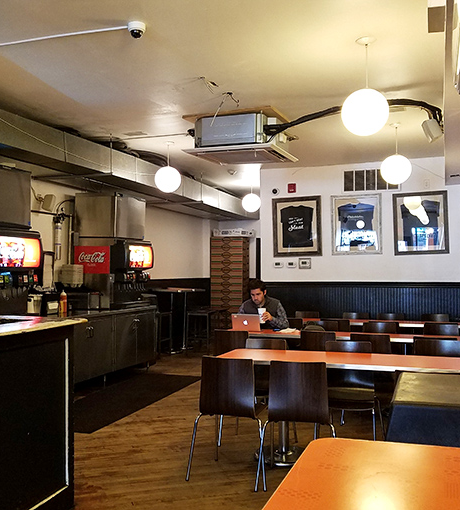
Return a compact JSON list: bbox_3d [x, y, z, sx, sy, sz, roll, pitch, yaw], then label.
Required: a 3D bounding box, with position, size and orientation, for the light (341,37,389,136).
[{"bbox_3d":[1.003,-1.228,3.784,0.355,0.710,0.355,-1,-3,23],"label":"light"}]

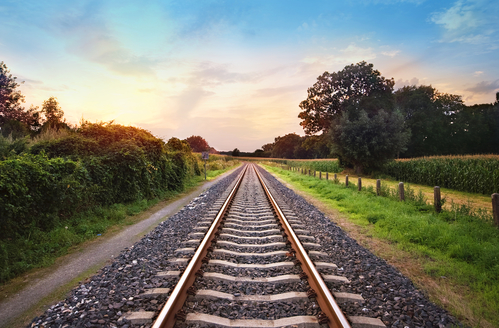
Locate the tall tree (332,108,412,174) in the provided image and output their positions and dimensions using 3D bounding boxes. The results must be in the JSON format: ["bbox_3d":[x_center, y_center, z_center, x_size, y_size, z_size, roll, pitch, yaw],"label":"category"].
[{"bbox_3d":[16.490,-2.986,47.000,10.400,8.550,9.500,0,1,0],"label":"tall tree"}]

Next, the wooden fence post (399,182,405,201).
[{"bbox_3d":[6.562,1.231,14.900,0.200,0.852,0.200,0,1,0],"label":"wooden fence post"}]

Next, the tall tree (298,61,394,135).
[{"bbox_3d":[17.545,-8.718,62.000,16.500,19.625,15.000,0,1,0],"label":"tall tree"}]

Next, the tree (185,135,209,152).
[{"bbox_3d":[-16.070,-4.129,105.000,8.000,9.329,7.800,0,1,0],"label":"tree"}]

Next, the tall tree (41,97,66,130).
[{"bbox_3d":[-15.848,-1.961,28.000,2.900,6.994,2.900,0,1,0],"label":"tall tree"}]

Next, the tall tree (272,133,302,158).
[{"bbox_3d":[14.265,-5.807,130.000,11.000,12.036,10.000,0,1,0],"label":"tall tree"}]

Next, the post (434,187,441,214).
[{"bbox_3d":[6.528,1.251,12.000,0.190,0.915,0.190,0,1,0],"label":"post"}]

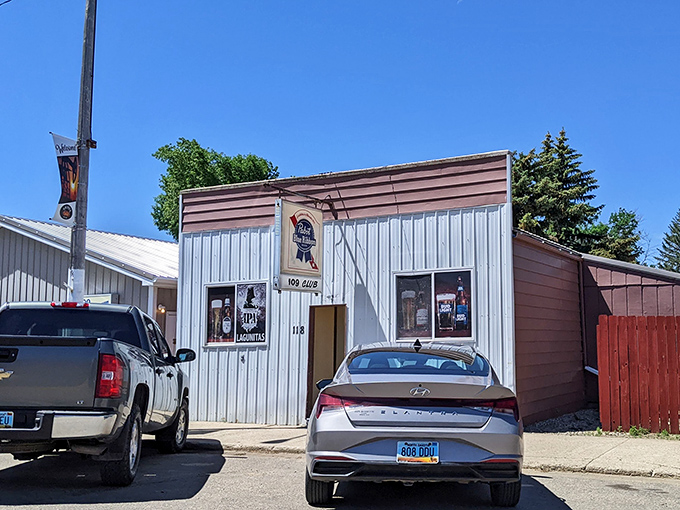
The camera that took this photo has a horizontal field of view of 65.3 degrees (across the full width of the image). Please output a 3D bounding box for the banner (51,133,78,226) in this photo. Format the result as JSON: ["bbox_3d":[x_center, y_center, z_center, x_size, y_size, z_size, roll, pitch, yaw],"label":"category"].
[{"bbox_3d":[-5.263,-1.429,10.060,0.070,1.690,0.620,-2,-9,19],"label":"banner"}]

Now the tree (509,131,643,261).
[{"bbox_3d":[10.765,-0.292,24.314,6.500,11.330,6.300,1,-8,0],"label":"tree"}]

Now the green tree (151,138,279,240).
[{"bbox_3d":[-5.484,-0.054,22.232,6.300,9.900,6.000,1,-8,0],"label":"green tree"}]

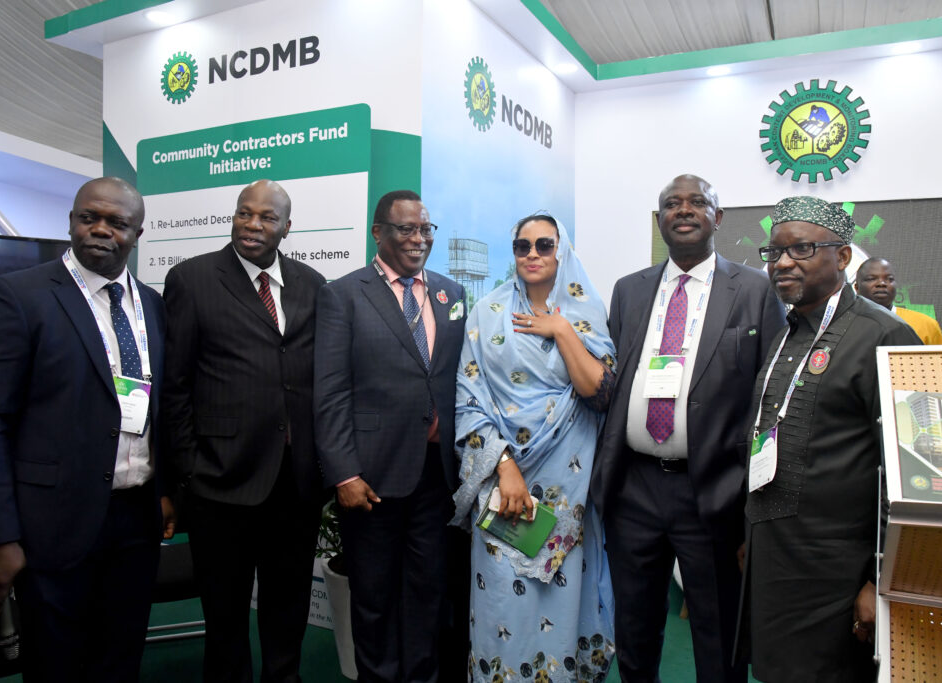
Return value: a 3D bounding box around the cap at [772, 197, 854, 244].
[{"bbox_3d":[0.853,-0.301,1.700,0.210,0.105,0.175,13,-4,-30],"label":"cap"}]

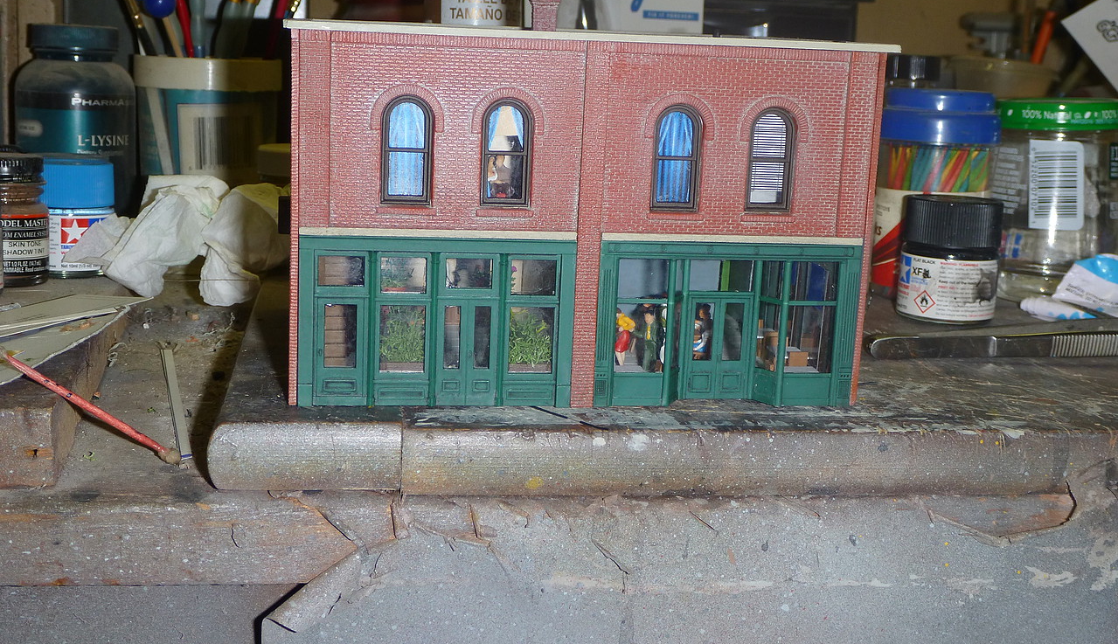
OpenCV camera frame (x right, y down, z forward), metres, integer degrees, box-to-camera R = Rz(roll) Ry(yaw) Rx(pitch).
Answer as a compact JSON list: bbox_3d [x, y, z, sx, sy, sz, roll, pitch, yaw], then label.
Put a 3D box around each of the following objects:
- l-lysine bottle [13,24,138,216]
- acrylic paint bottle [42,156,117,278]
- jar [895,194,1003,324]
[{"bbox_3d":[-0.230,-0.095,0.678,0.053,0.089,0.053,8,12,26],"label":"l-lysine bottle"},{"bbox_3d":[-0.181,-0.040,0.523,0.034,0.042,0.034,-8,15,-43],"label":"acrylic paint bottle"},{"bbox_3d":[0.138,-0.023,0.502,0.034,0.042,0.034,1,11,-5],"label":"jar"}]

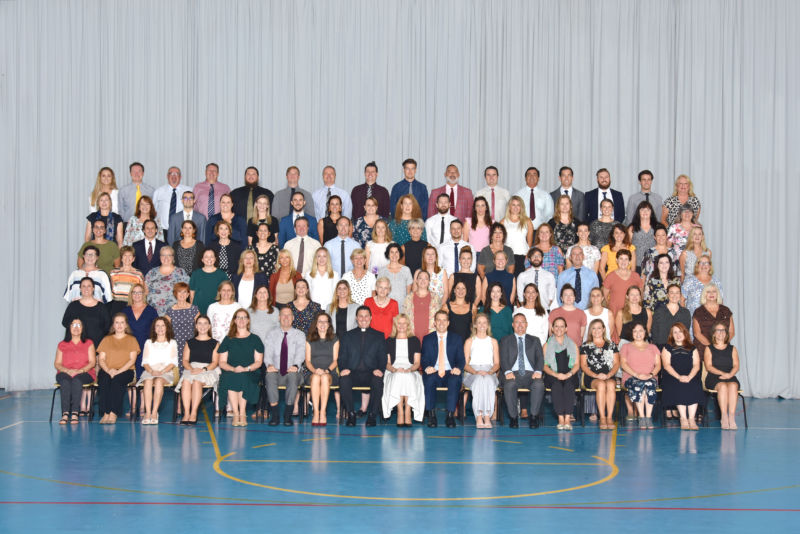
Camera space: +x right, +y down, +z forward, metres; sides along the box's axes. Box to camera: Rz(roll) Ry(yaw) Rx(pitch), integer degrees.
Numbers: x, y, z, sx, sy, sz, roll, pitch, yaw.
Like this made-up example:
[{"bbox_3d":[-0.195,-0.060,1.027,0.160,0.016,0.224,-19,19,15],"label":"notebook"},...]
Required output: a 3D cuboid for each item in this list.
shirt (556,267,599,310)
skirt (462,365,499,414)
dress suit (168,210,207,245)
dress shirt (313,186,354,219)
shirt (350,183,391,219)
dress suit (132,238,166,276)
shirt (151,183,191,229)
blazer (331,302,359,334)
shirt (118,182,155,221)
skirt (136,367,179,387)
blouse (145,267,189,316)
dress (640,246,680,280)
[{"bbox_3d":[2.270,0.308,13.617,0.540,0.630,0.300,0,-2,5],"label":"shirt"},{"bbox_3d":[0.954,1.432,12.465,0.430,0.560,0.540,0,-2,2],"label":"skirt"},{"bbox_3d":[-2.836,-0.400,14.209,0.520,0.720,0.300,1,-2,-5],"label":"dress suit"},{"bbox_3d":[-0.931,-0.795,14.541,0.530,0.660,0.280,1,-2,-2],"label":"dress shirt"},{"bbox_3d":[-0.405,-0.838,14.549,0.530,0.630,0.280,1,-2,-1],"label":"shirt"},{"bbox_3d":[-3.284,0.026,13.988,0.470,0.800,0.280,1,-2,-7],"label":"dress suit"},{"bbox_3d":[-3.088,-0.796,14.490,0.550,0.650,0.310,1,-2,-5],"label":"shirt"},{"bbox_3d":[-0.680,0.738,13.241,0.450,0.620,0.270,1,-2,-2],"label":"blazer"},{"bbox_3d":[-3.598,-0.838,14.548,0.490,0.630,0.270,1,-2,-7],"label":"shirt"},{"bbox_3d":[-2.846,1.280,12.468,0.460,0.280,0.500,1,-2,-6],"label":"skirt"},{"bbox_3d":[-2.950,0.335,13.540,0.570,0.670,0.340,1,-2,-7],"label":"blouse"},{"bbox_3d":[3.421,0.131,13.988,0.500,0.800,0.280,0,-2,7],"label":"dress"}]

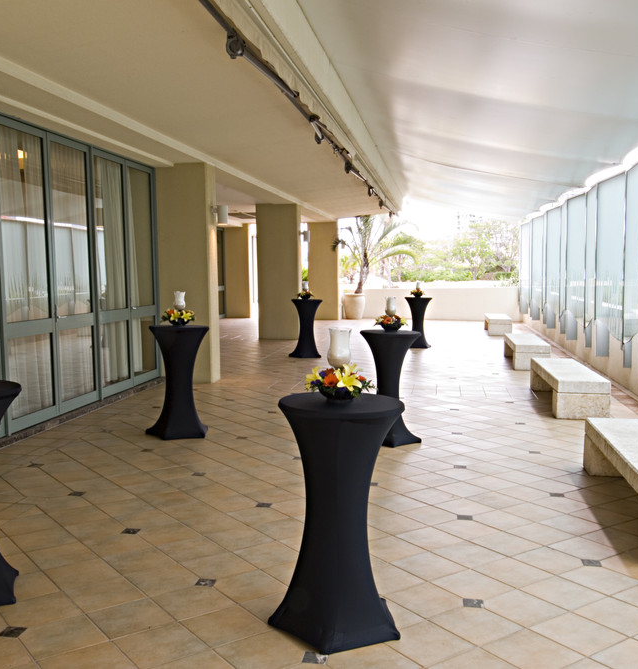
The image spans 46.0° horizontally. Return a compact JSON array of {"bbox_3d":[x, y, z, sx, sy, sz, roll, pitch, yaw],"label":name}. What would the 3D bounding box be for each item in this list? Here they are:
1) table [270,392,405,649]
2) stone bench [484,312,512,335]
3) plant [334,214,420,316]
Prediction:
[{"bbox_3d":[0.105,0.870,3.675,0.630,1.100,0.630,0,5,0],"label":"table"},{"bbox_3d":[4.915,-0.269,20.600,0.580,0.445,2.150,1,5,9],"label":"stone bench"},{"bbox_3d":[1.867,-2.333,24.315,2.752,3.700,2.615,0,5,9],"label":"plant"}]

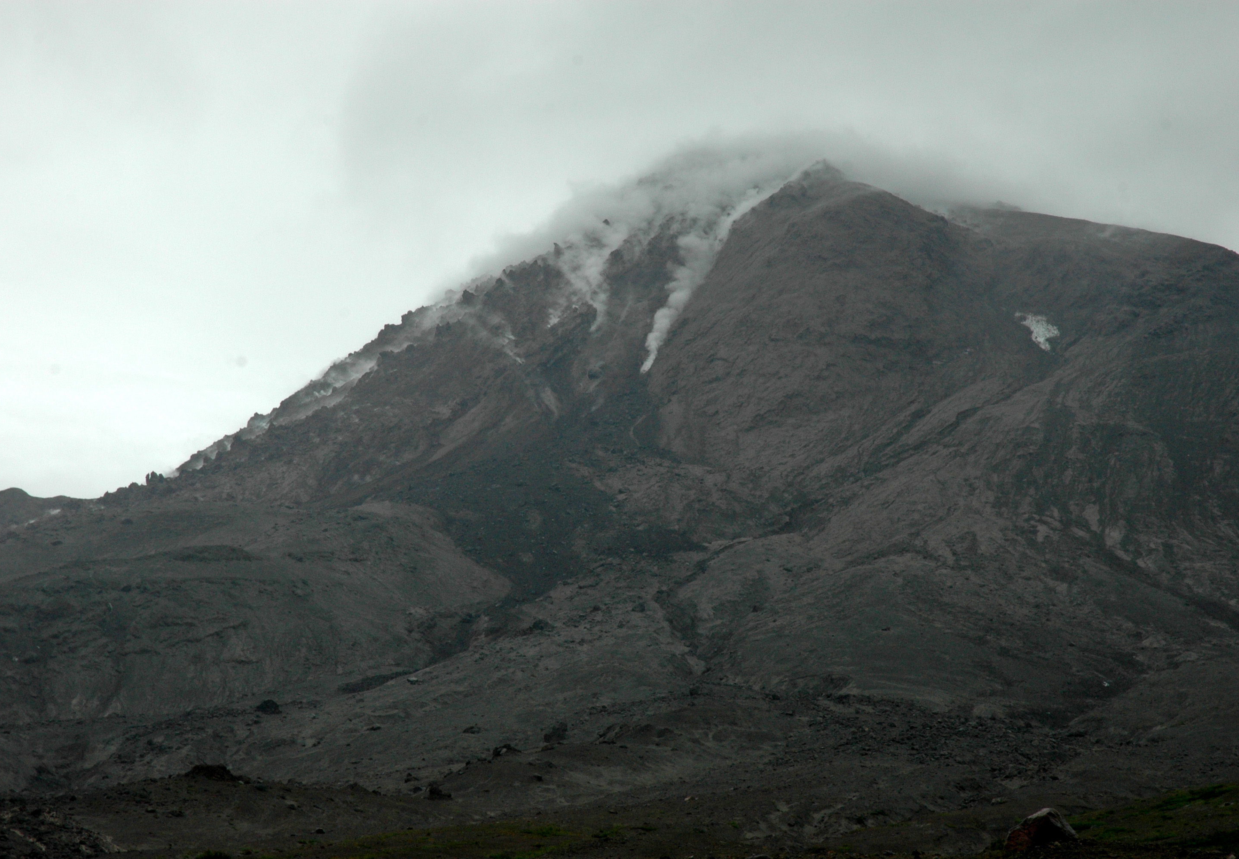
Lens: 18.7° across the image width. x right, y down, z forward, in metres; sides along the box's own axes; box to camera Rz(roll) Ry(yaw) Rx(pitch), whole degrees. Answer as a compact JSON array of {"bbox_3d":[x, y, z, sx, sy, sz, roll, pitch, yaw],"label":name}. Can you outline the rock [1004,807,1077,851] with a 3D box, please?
[{"bbox_3d":[9.515,9.012,85.000,1.641,0.957,1.300,-1,-6,6],"label":"rock"}]

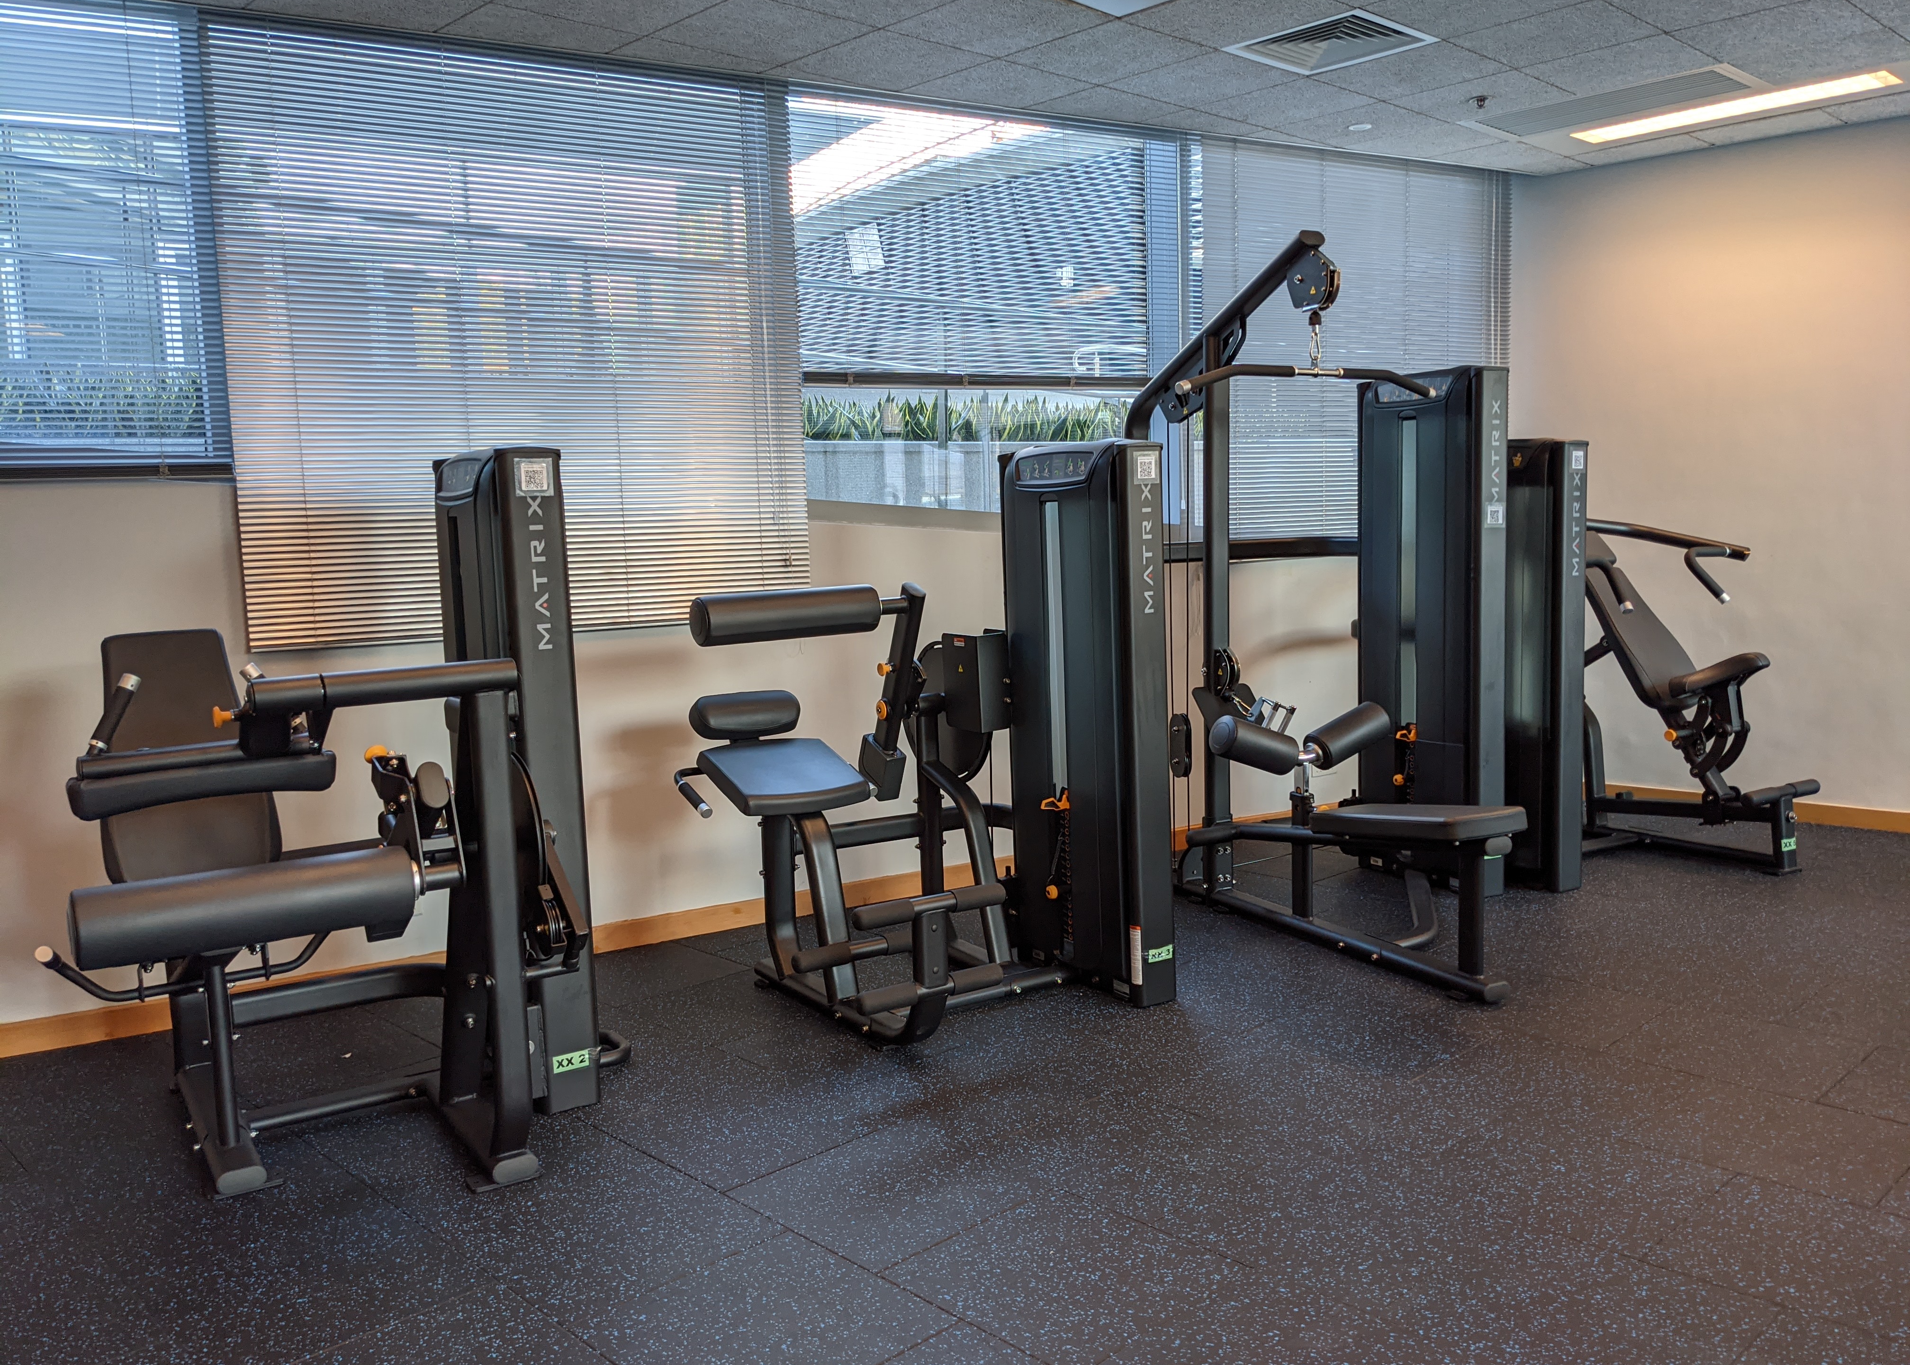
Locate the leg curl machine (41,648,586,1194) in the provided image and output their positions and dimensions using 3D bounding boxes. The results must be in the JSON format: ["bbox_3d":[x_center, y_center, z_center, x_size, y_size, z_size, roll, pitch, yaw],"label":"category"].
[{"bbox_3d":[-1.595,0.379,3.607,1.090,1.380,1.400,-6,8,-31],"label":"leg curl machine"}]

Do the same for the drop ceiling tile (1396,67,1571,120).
[{"bbox_3d":[1.957,-2.183,5.540,0.510,0.020,0.506,-8,9,-43],"label":"drop ceiling tile"}]

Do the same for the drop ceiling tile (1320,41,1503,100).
[{"bbox_3d":[1.589,-2.130,5.191,0.510,0.020,0.506,-8,9,-43],"label":"drop ceiling tile"}]

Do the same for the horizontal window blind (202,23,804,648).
[{"bbox_3d":[-1.285,-1.042,4.629,1.780,1.775,0.050,-6,8,-31],"label":"horizontal window blind"}]

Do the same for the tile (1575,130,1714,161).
[{"bbox_3d":[2.997,-2.336,6.526,0.326,0.020,0.510,-8,9,-43],"label":"tile"}]

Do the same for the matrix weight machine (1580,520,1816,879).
[{"bbox_3d":[2.759,-0.010,6.008,0.995,1.367,1.275,-6,8,-29],"label":"matrix weight machine"}]

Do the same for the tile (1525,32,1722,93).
[{"bbox_3d":[2.311,-2.153,5.175,0.510,0.020,0.510,-8,9,-43],"label":"tile"}]

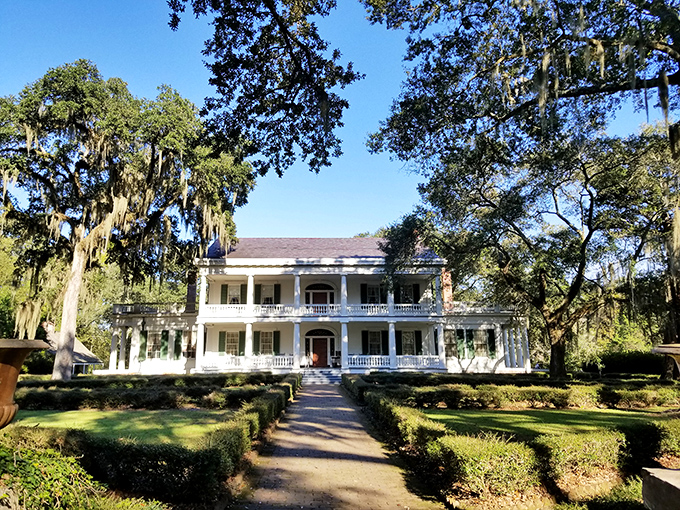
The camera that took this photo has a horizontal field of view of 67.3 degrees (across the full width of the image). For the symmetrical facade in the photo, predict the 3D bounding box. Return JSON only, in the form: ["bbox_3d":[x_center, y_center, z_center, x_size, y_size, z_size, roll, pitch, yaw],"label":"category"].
[{"bbox_3d":[-1.796,4.822,45.420,34.900,12.400,13.000,0,-11,-1],"label":"symmetrical facade"}]

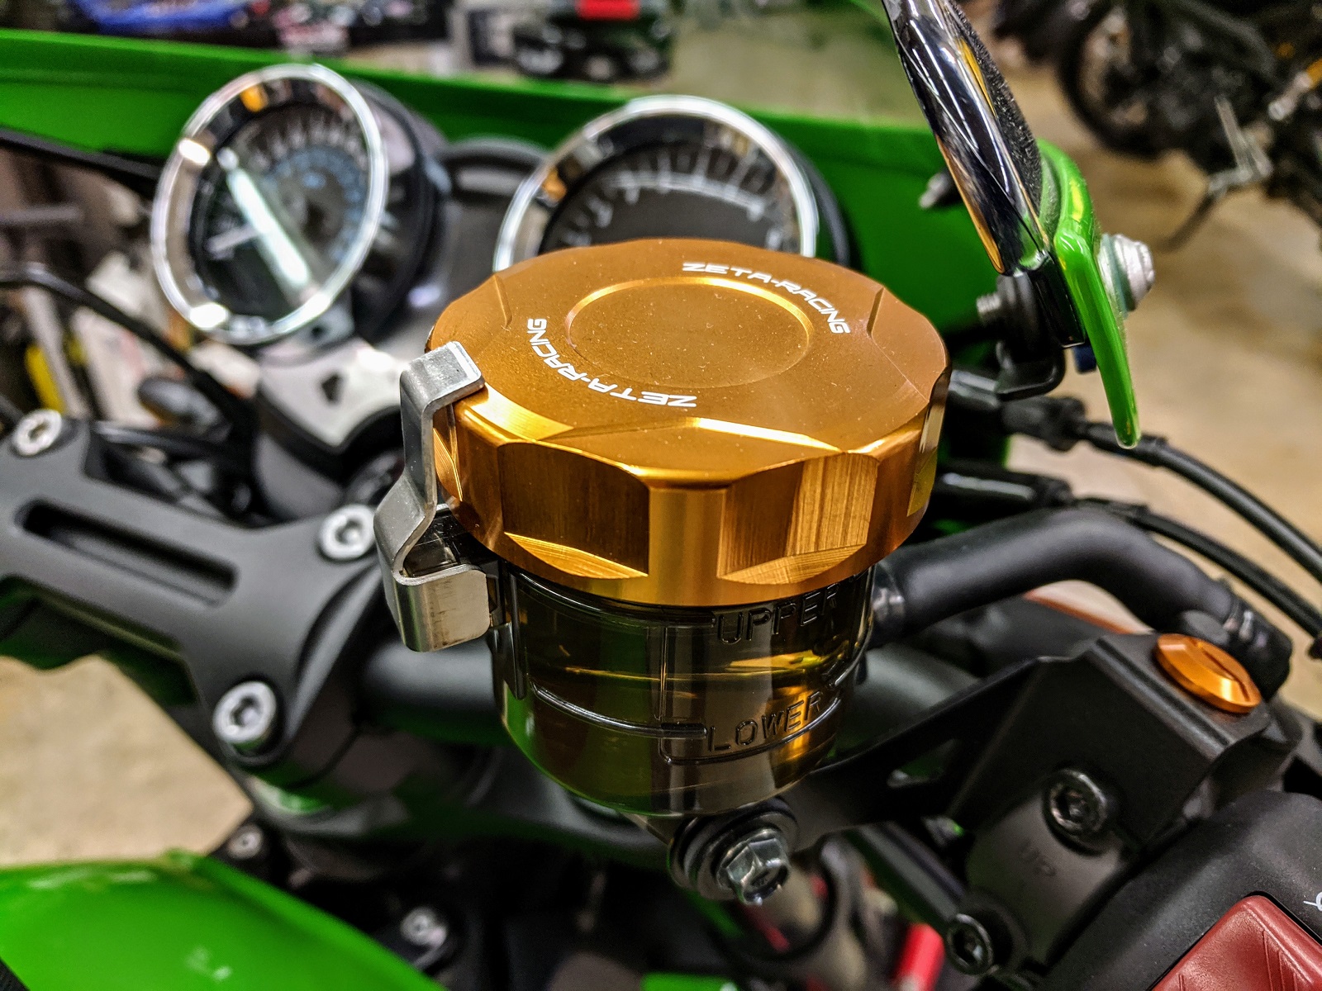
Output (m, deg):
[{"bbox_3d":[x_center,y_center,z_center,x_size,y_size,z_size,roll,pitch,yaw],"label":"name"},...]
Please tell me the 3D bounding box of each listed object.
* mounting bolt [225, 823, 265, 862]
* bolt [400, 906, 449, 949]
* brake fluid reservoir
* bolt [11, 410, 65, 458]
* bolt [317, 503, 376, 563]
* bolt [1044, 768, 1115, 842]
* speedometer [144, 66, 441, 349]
[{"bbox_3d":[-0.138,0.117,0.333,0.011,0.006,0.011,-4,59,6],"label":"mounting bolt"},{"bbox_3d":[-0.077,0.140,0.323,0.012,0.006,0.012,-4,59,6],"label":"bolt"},{"bbox_3d":[-0.001,0.004,0.131,0.069,0.057,0.061,-17,39,-26],"label":"brake fluid reservoir"},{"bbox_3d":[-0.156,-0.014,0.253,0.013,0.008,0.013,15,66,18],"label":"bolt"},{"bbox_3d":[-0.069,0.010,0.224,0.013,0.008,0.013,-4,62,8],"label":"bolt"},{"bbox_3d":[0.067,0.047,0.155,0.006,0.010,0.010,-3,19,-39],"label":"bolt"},{"bbox_3d":[-0.124,-0.096,0.352,0.096,0.096,0.050,15,0,19],"label":"speedometer"}]

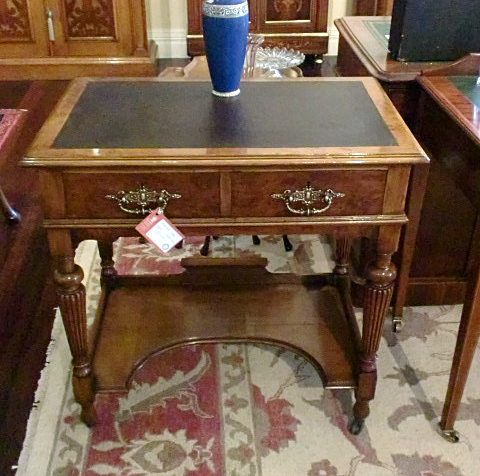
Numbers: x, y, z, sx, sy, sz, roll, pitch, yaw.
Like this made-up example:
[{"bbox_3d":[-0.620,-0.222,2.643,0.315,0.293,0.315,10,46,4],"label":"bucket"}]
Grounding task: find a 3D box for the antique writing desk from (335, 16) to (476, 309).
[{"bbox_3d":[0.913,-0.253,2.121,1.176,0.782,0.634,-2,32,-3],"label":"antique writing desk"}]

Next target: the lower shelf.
[{"bbox_3d":[-0.036,0.226,1.756,0.665,0.105,0.464,0,32,-2],"label":"lower shelf"}]

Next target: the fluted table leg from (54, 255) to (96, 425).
[{"bbox_3d":[-0.373,0.261,1.507,0.061,0.532,0.061,0,32,-2],"label":"fluted table leg"}]

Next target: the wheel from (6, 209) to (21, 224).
[{"bbox_3d":[-0.882,-0.081,2.518,0.051,0.046,0.046,0,32,-2],"label":"wheel"}]

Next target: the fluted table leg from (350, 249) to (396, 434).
[{"bbox_3d":[0.309,0.256,1.525,0.061,0.532,0.061,0,32,-2],"label":"fluted table leg"}]

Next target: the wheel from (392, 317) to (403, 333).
[{"bbox_3d":[0.482,0.267,1.976,0.029,0.043,0.031,0,32,-2],"label":"wheel"}]

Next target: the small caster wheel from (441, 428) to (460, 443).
[{"bbox_3d":[0.525,0.490,1.623,0.046,0.034,0.036,0,32,-2],"label":"small caster wheel"}]

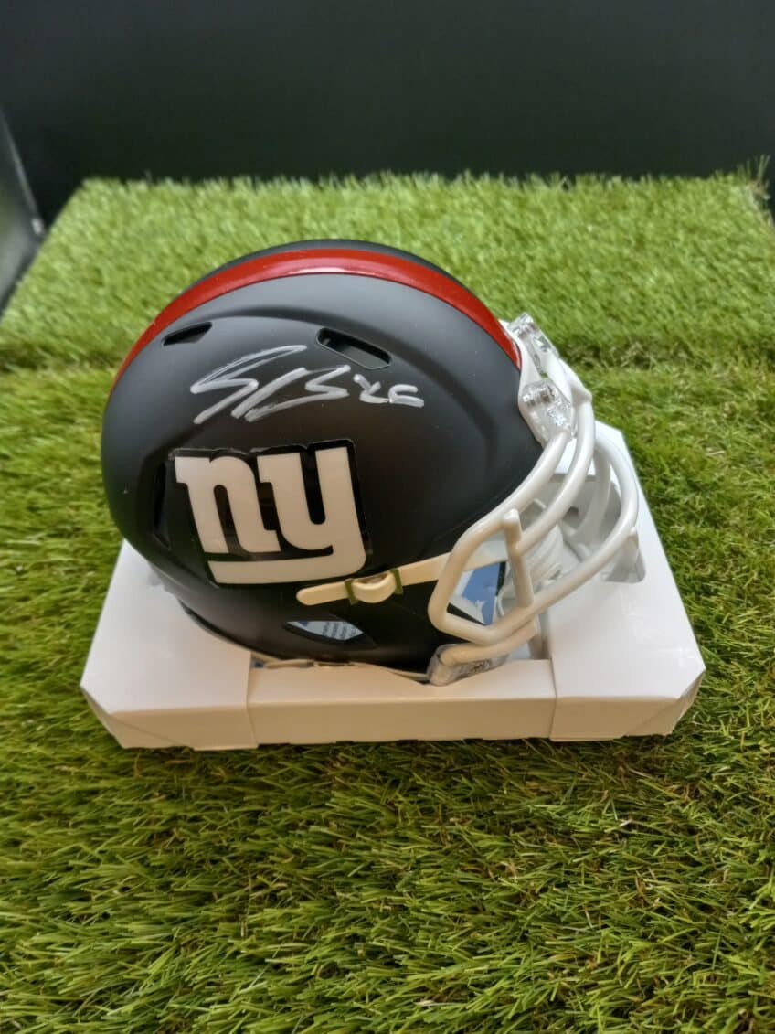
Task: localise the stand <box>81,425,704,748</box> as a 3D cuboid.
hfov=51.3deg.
[{"bbox_3d":[0.001,0.017,0.294,0.190,0.024,0.132,-1,46,0],"label":"stand"}]

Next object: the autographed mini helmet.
[{"bbox_3d":[-0.001,-0.025,0.250,0.171,0.119,0.116,-1,46,0],"label":"autographed mini helmet"}]

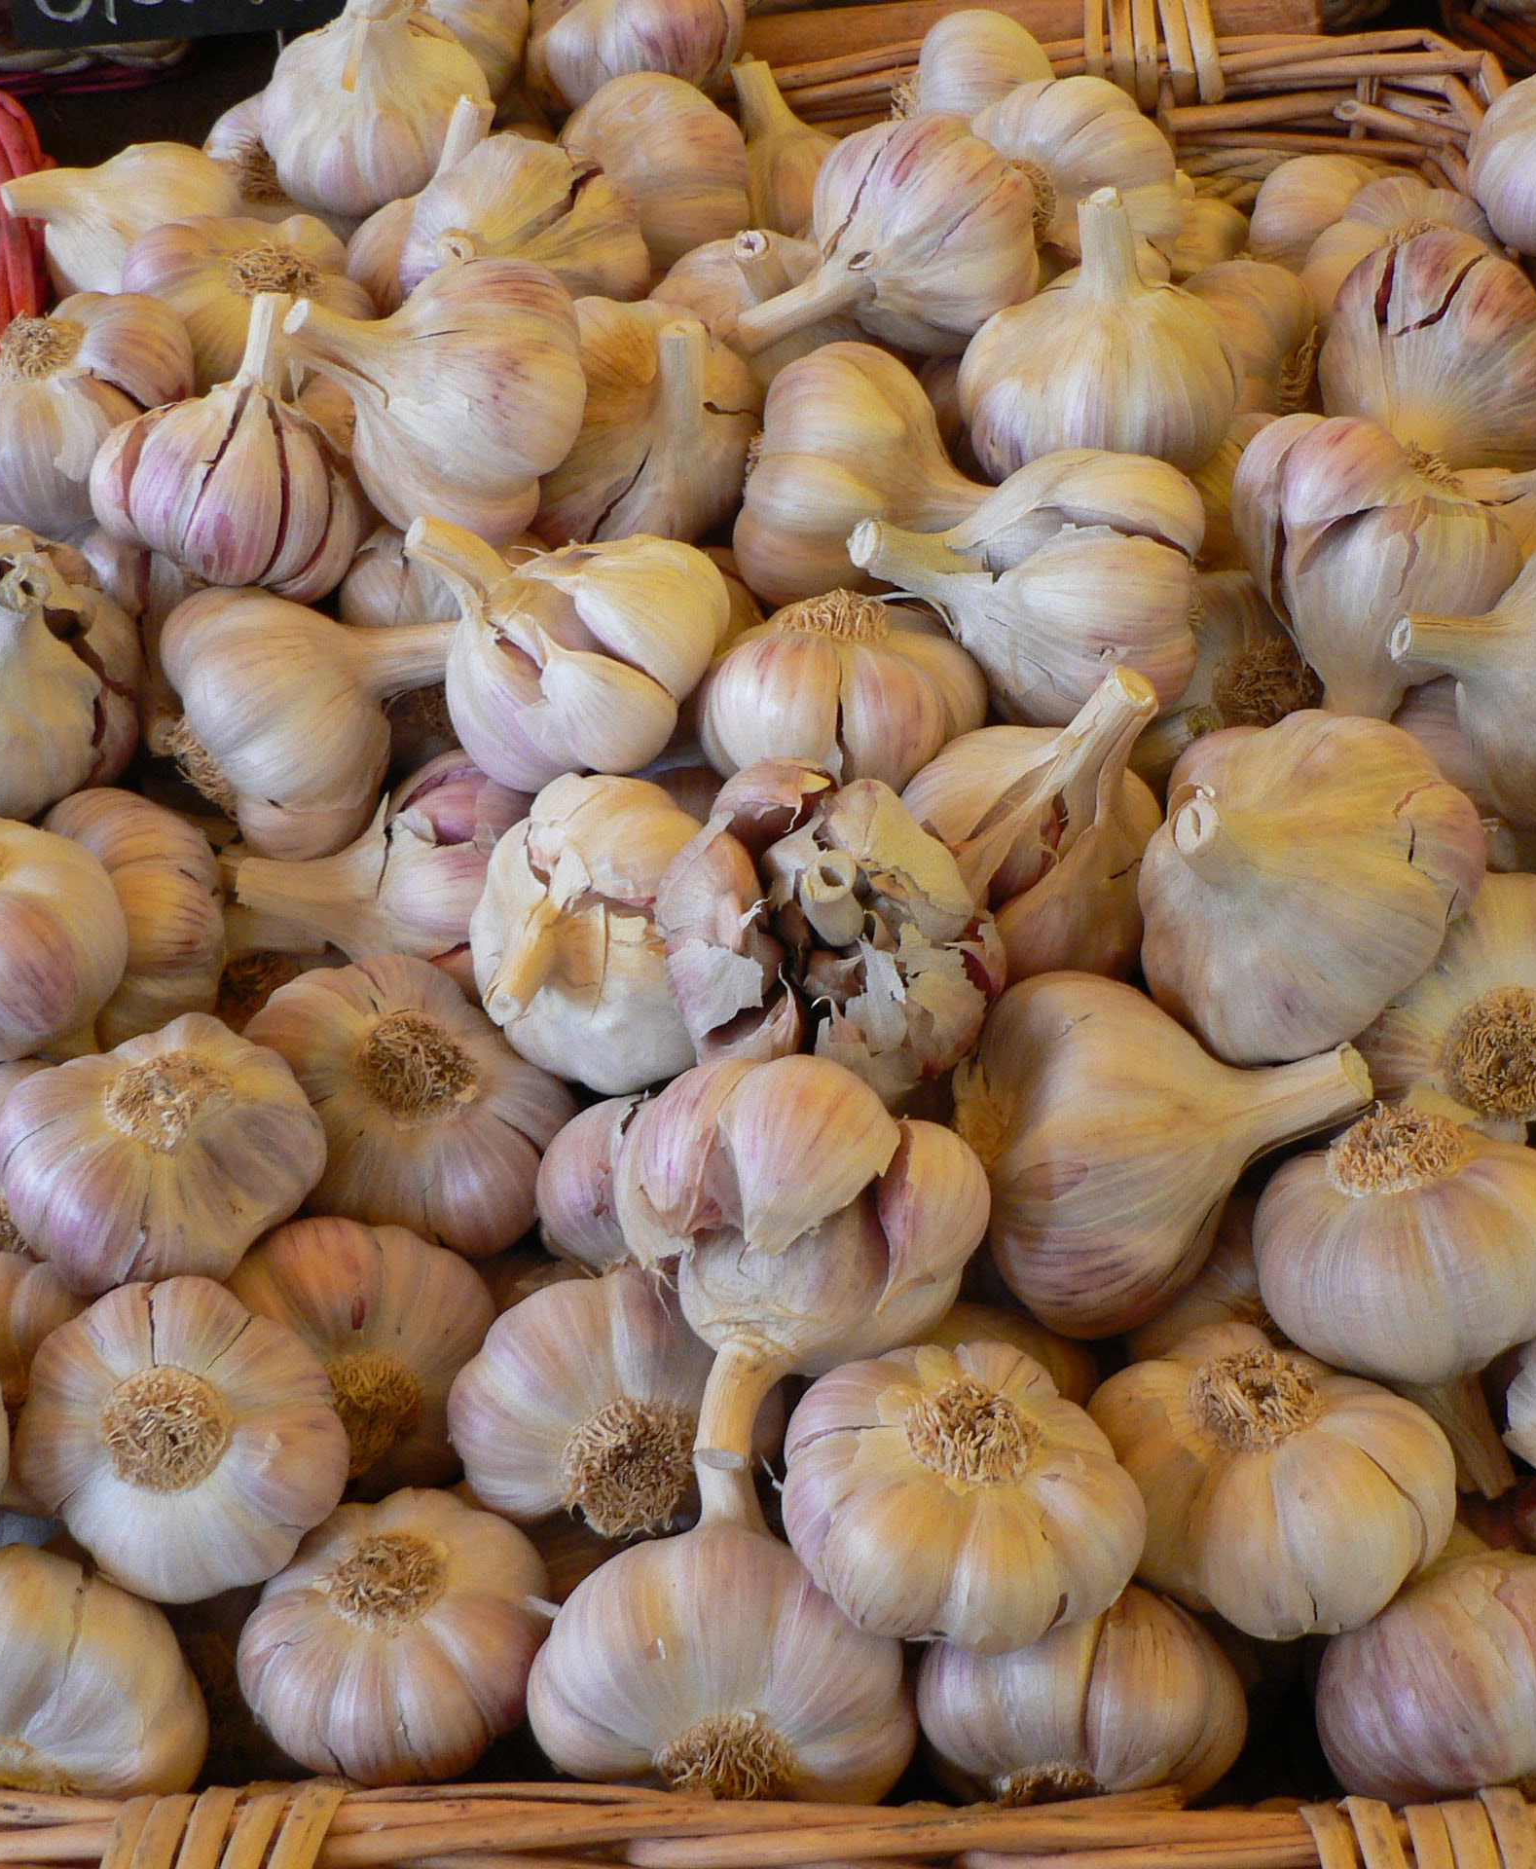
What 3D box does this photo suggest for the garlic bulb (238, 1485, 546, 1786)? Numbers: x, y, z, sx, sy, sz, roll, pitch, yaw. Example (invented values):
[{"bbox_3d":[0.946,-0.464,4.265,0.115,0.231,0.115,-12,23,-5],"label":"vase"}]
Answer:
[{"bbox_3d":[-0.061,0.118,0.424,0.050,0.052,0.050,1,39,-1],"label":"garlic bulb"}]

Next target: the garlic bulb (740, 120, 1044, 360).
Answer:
[{"bbox_3d":[0.026,-0.164,0.631,0.082,0.058,0.058,-34,52,-24],"label":"garlic bulb"}]

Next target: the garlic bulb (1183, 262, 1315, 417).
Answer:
[{"bbox_3d":[0.106,-0.138,0.640,0.062,0.057,0.057,11,0,39],"label":"garlic bulb"}]

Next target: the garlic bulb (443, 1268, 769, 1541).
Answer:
[{"bbox_3d":[-0.032,0.088,0.508,0.061,0.061,0.061,-6,24,-6],"label":"garlic bulb"}]

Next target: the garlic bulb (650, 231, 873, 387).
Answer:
[{"bbox_3d":[-0.003,-0.154,0.641,0.056,0.061,0.056,-2,72,6],"label":"garlic bulb"}]

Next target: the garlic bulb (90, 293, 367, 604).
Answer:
[{"bbox_3d":[-0.110,-0.103,0.539,0.057,0.065,0.057,10,35,-13],"label":"garlic bulb"}]

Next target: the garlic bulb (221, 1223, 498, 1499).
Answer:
[{"bbox_3d":[-0.080,0.082,0.505,0.056,0.056,0.056,0,23,-14],"label":"garlic bulb"}]

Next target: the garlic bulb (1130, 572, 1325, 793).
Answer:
[{"bbox_3d":[0.102,-0.059,0.597,0.055,0.055,0.057,0,8,-8],"label":"garlic bulb"}]

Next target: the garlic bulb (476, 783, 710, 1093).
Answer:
[{"bbox_3d":[-0.037,0.005,0.522,0.061,0.061,0.069,14,31,15],"label":"garlic bulb"}]

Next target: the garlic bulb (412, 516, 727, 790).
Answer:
[{"bbox_3d":[-0.043,-0.062,0.532,0.056,0.068,0.056,0,64,44],"label":"garlic bulb"}]

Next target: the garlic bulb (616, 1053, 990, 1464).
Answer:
[{"bbox_3d":[0.003,0.054,0.425,0.061,0.061,0.070,16,59,2],"label":"garlic bulb"}]

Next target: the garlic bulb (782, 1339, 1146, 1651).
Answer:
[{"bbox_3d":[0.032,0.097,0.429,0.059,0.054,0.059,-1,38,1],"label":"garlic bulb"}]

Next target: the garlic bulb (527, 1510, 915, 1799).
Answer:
[{"bbox_3d":[-0.008,0.122,0.477,0.068,0.068,0.073,0,45,-1],"label":"garlic bulb"}]

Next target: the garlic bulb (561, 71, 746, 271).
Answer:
[{"bbox_3d":[-0.032,-0.199,0.680,0.057,0.054,0.054,-7,90,15],"label":"garlic bulb"}]

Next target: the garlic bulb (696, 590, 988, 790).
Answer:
[{"bbox_3d":[0.015,-0.040,0.523,0.058,0.055,0.058,0,30,2],"label":"garlic bulb"}]

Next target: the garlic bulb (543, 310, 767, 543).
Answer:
[{"bbox_3d":[-0.029,-0.123,0.625,0.058,0.068,0.058,0,75,-13],"label":"garlic bulb"}]

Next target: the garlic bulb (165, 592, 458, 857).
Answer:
[{"bbox_3d":[-0.100,-0.048,0.572,0.069,0.058,0.058,-26,90,-12],"label":"garlic bulb"}]

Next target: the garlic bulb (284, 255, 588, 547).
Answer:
[{"bbox_3d":[-0.078,-0.128,0.599,0.066,0.078,0.066,24,90,58],"label":"garlic bulb"}]

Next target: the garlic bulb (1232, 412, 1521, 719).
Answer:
[{"bbox_3d":[0.139,-0.084,0.595,0.064,0.073,0.064,14,6,0],"label":"garlic bulb"}]

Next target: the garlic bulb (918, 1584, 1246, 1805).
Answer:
[{"bbox_3d":[0.057,0.139,0.472,0.059,0.059,0.049,3,68,0],"label":"garlic bulb"}]

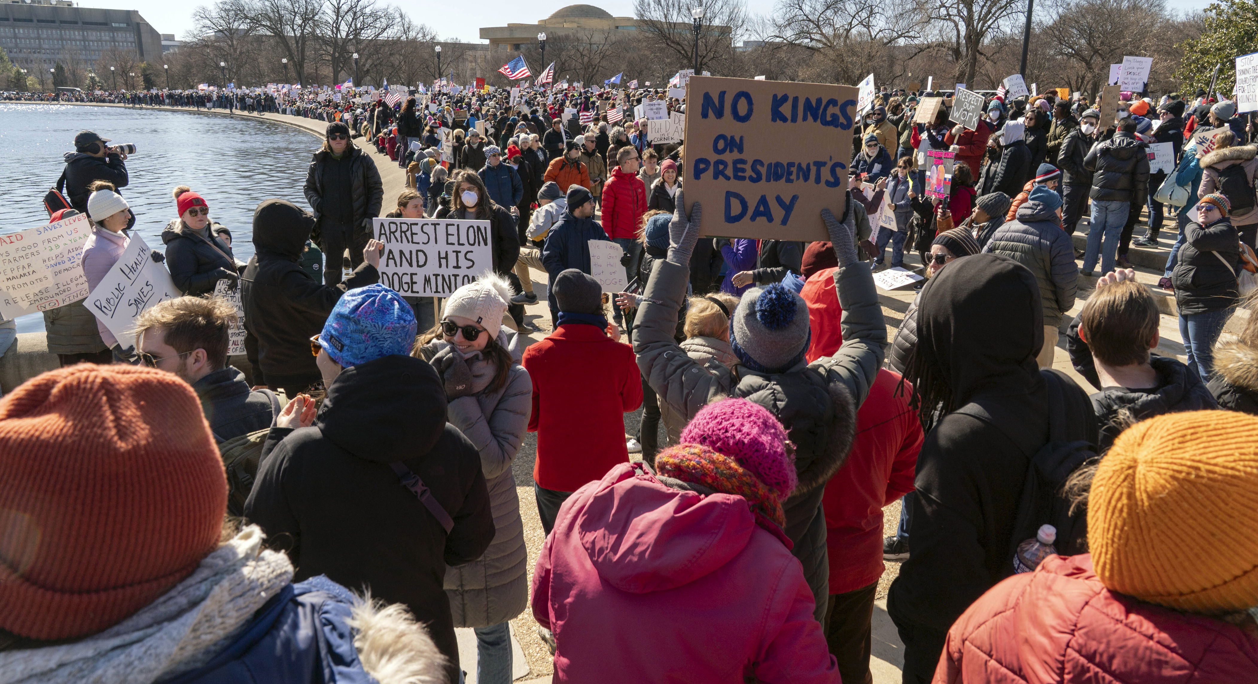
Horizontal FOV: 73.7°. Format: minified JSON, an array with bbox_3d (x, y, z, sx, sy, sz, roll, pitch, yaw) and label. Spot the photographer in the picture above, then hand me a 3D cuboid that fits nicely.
[{"bbox_3d":[-4.634,-1.053,7.300,0.560,1.660,0.500,-9,19,-29],"label":"photographer"}]

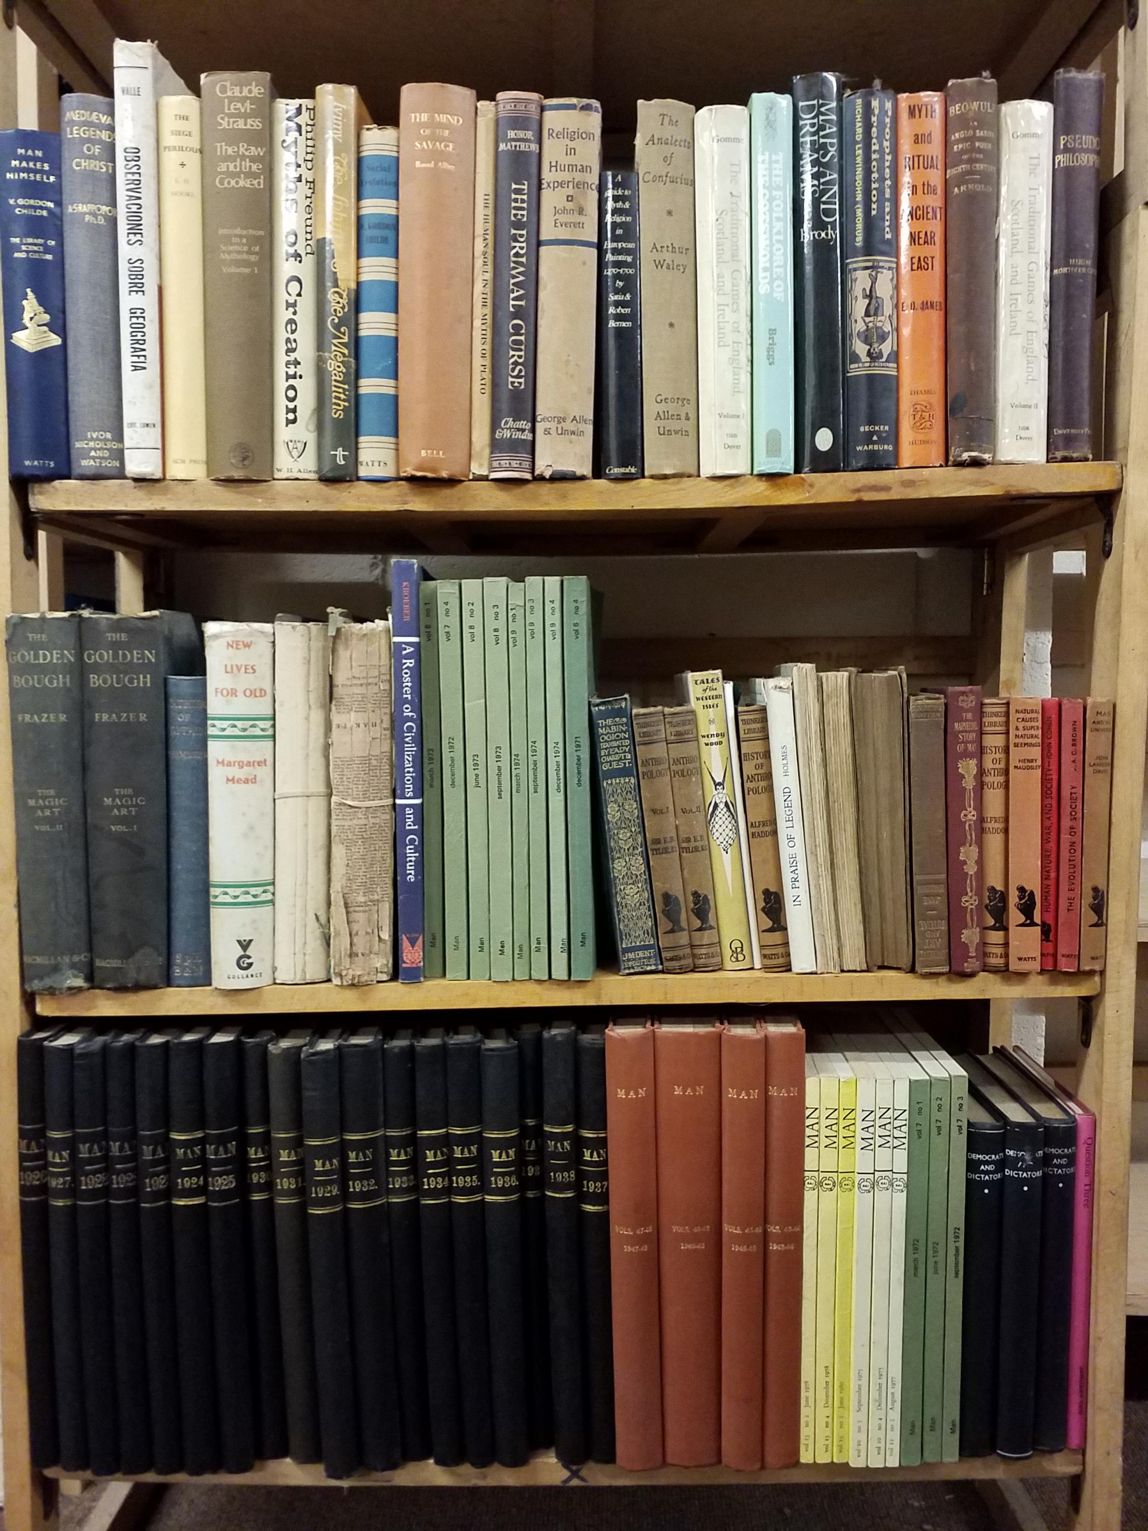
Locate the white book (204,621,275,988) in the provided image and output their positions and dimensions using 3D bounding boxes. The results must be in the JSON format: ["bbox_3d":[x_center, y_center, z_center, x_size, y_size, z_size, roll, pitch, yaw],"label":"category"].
[{"bbox_3d":[-0.203,0.021,0.805,0.040,0.225,0.145,0,4,1],"label":"white book"}]

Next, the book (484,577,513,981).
[{"bbox_3d":[-0.041,0.005,0.806,0.014,0.247,0.152,0,4,3],"label":"book"}]

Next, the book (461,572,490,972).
[{"bbox_3d":[-0.058,0.005,0.810,0.012,0.244,0.163,-1,4,1],"label":"book"}]

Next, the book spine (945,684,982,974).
[{"bbox_3d":[0.239,0.037,0.785,0.019,0.176,0.120,-2,4,1],"label":"book spine"}]

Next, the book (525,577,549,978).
[{"bbox_3d":[-0.017,0.004,0.806,0.011,0.246,0.152,0,4,4],"label":"book"}]

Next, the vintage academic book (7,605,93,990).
[{"bbox_3d":[-0.320,0.019,0.809,0.045,0.232,0.150,-1,4,1],"label":"vintage academic book"}]

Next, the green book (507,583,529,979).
[{"bbox_3d":[-0.032,0.006,0.810,0.010,0.243,0.163,-1,4,1],"label":"green book"}]

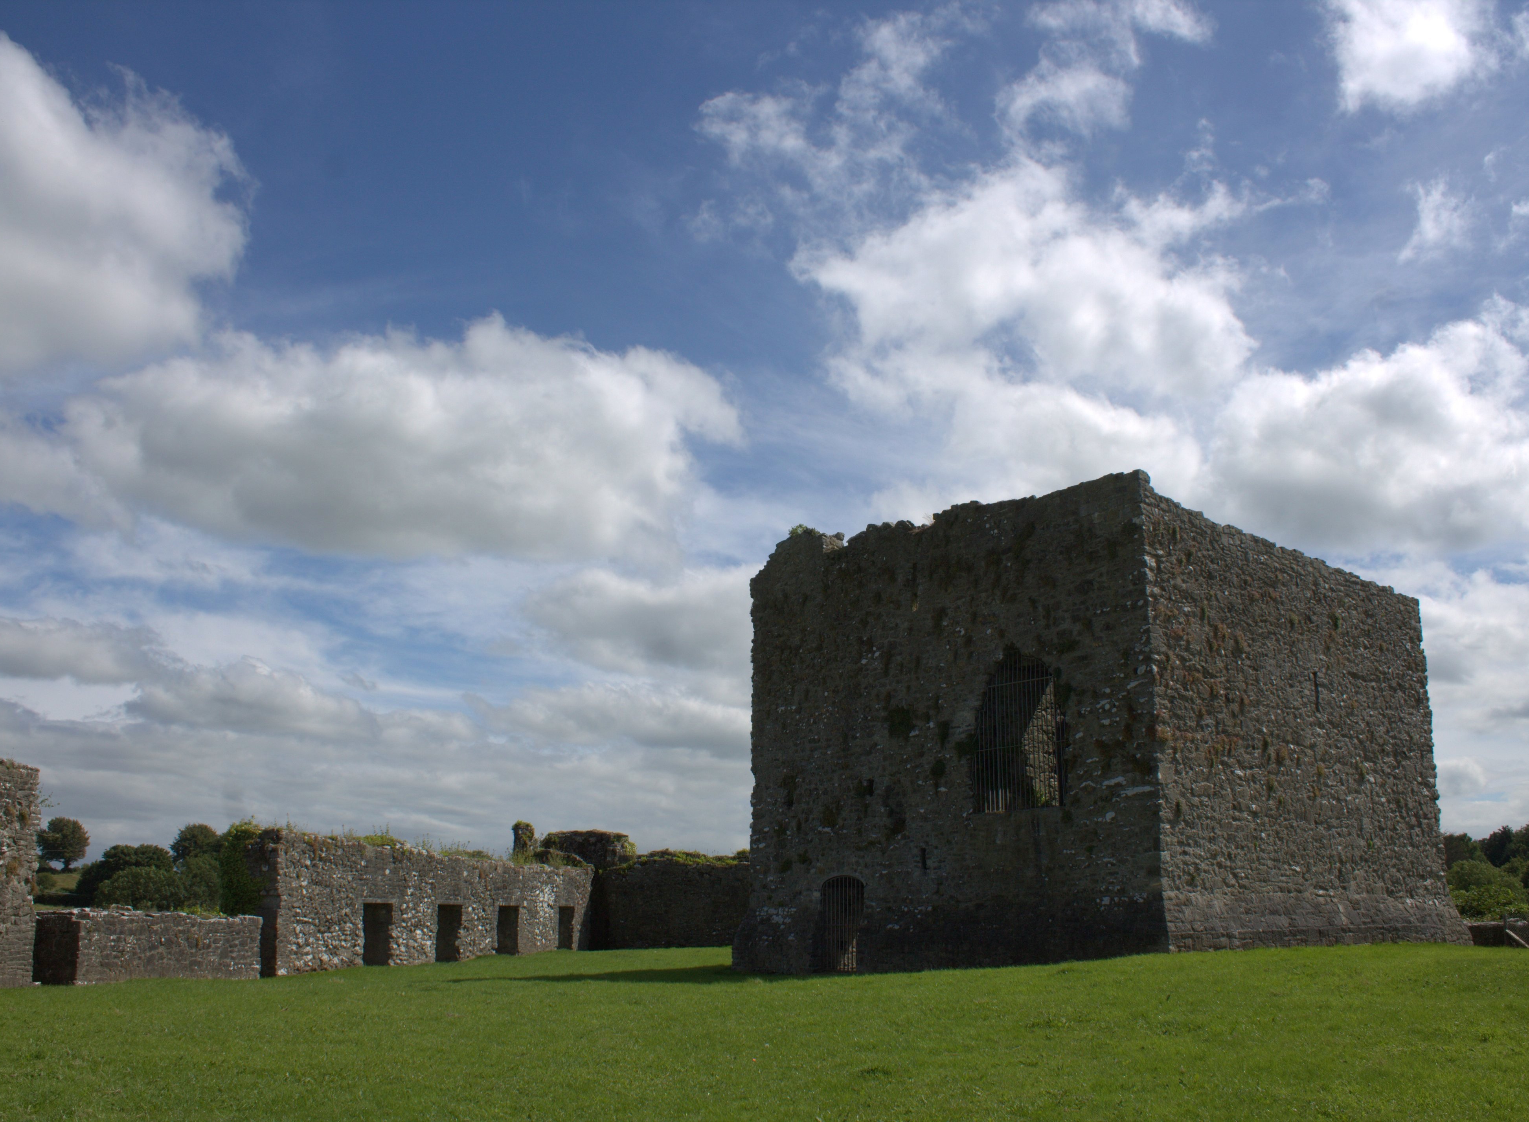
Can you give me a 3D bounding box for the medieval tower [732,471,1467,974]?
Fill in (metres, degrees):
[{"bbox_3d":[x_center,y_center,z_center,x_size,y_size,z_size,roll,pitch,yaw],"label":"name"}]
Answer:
[{"bbox_3d":[8.650,5.589,34.587,14.500,10.114,12.150,14,-20,-41],"label":"medieval tower"}]

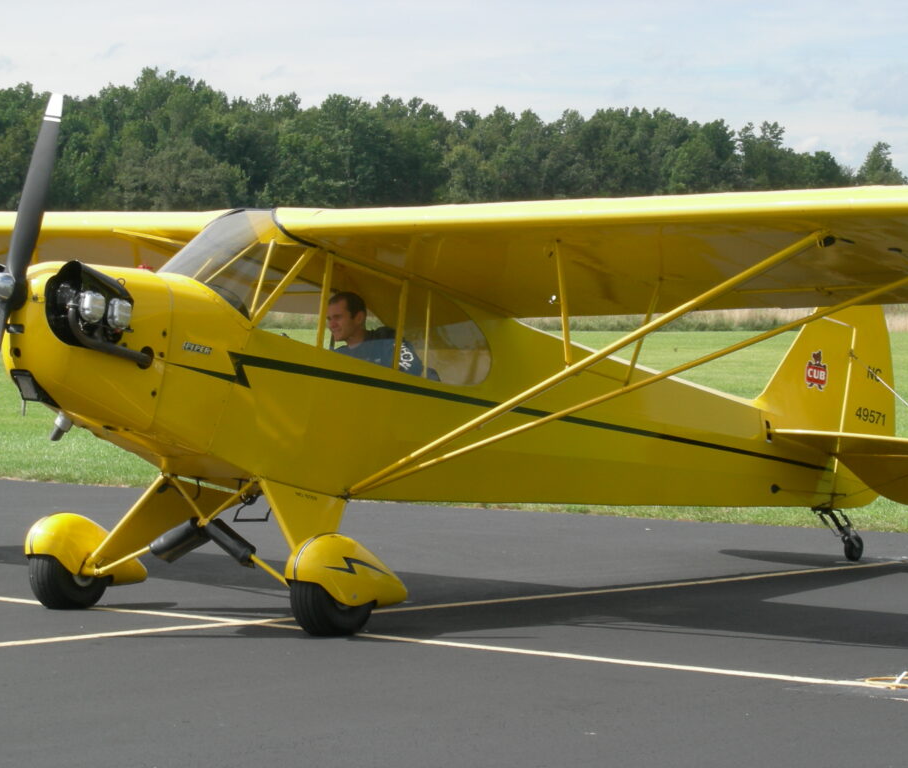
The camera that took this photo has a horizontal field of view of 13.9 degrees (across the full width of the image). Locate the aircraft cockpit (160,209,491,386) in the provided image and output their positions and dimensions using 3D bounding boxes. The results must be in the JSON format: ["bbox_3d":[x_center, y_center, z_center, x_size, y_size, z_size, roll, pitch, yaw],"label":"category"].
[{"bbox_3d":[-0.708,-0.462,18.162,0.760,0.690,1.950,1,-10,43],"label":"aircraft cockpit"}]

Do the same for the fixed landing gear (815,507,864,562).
[{"bbox_3d":[2.226,0.863,21.301,0.180,0.320,0.350,1,2,43],"label":"fixed landing gear"}]

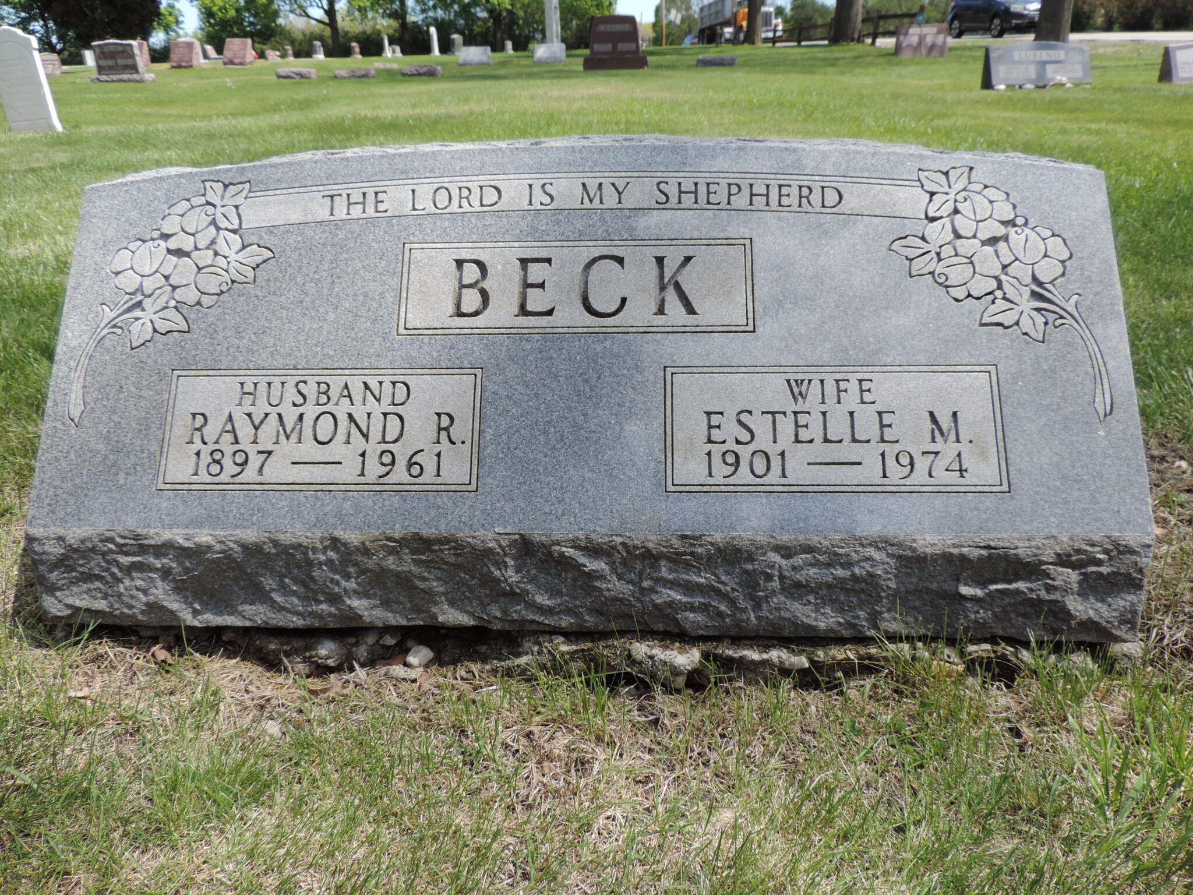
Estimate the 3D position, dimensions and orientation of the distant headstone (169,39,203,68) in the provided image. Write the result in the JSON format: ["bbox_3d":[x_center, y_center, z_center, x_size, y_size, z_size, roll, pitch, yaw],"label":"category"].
[{"bbox_3d":[-11.257,-10.670,22.500,0.645,0.660,0.300,1,25,5],"label":"distant headstone"}]

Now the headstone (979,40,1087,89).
[{"bbox_3d":[4.913,-4.221,9.150,1.050,0.450,0.260,0,25,4],"label":"headstone"}]

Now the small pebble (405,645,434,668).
[{"bbox_3d":[-0.176,0.208,0.825,0.027,0.020,0.023,-2,25,0],"label":"small pebble"}]

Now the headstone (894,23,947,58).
[{"bbox_3d":[6.291,-7.867,16.000,0.900,0.570,0.290,0,25,4],"label":"headstone"}]

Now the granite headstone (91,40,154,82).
[{"bbox_3d":[-9.359,-7.555,16.200,1.080,0.740,0.380,1,25,5],"label":"granite headstone"}]

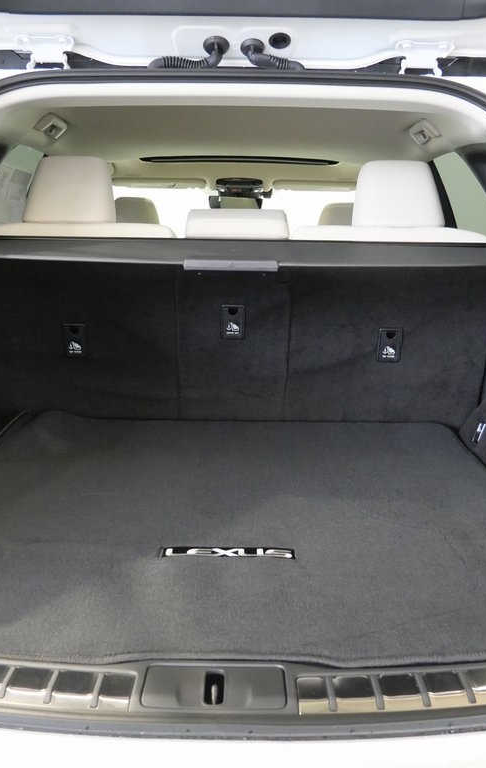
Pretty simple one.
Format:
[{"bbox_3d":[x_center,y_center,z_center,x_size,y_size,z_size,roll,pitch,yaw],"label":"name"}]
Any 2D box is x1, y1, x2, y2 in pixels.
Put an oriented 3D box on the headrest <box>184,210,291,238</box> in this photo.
[{"bbox_3d":[-0.013,-0.364,1.660,0.240,0.095,0.100,1,12,0],"label":"headrest"}]

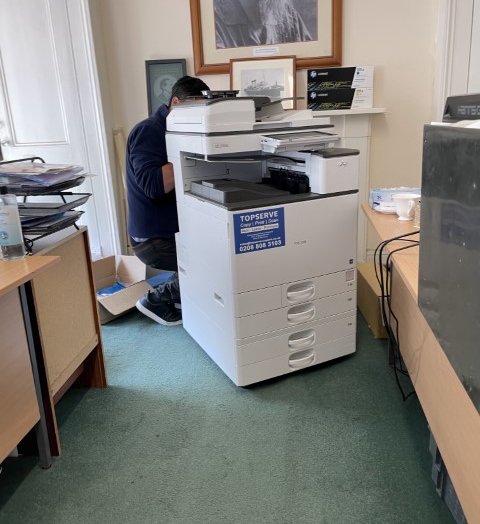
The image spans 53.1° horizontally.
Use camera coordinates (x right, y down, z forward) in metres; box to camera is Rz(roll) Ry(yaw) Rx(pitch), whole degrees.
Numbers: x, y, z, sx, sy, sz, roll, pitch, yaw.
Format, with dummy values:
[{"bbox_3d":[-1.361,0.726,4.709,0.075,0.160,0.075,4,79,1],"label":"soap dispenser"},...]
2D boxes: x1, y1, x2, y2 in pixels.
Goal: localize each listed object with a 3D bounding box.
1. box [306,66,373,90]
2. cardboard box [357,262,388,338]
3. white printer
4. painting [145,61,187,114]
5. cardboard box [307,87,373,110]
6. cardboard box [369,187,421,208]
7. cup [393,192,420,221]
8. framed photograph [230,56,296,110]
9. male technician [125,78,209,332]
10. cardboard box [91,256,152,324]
[{"bbox_3d":[0.618,-1.136,2.997,0.395,0.118,0.130,-2,16,5],"label":"box"},{"bbox_3d":[0.822,0.198,2.601,0.290,0.225,0.500,-3,16,2],"label":"cardboard box"},{"bbox_3d":[0.089,-0.143,2.230,0.595,1.160,0.700,-10,17,-23],"label":"white printer"},{"bbox_3d":[-0.477,-1.130,3.139,0.270,0.367,0.020,-2,6,5],"label":"painting"},{"bbox_3d":[0.618,-1.011,2.997,0.395,0.118,0.130,-2,16,5],"label":"cardboard box"},{"bbox_3d":[0.620,-0.261,1.861,0.215,0.085,0.110,-1,16,9],"label":"cardboard box"},{"bbox_3d":[0.555,-0.179,1.607,0.096,0.074,0.096,-3,16,1],"label":"cup"},{"bbox_3d":[0.154,-1.136,3.092,0.419,0.337,0.020,-2,6,5],"label":"framed photograph"},{"bbox_3d":[-0.341,-0.369,2.783,0.620,1.336,0.500,0,16,10],"label":"male technician"},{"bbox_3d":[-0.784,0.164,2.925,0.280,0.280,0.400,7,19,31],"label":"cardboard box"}]

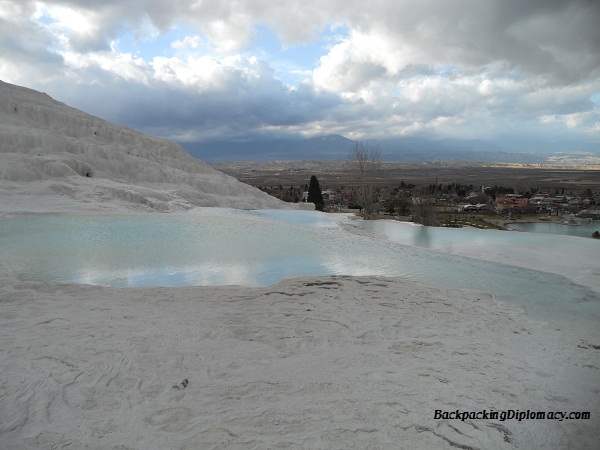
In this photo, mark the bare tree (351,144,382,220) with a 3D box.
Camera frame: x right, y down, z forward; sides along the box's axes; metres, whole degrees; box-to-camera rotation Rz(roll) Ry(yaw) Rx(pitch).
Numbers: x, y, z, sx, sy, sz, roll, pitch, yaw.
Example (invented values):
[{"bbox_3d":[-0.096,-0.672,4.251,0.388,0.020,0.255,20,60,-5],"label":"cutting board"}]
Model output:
[{"bbox_3d":[6.821,-4.564,48.000,3.200,7.700,3.200,0,9,0],"label":"bare tree"}]

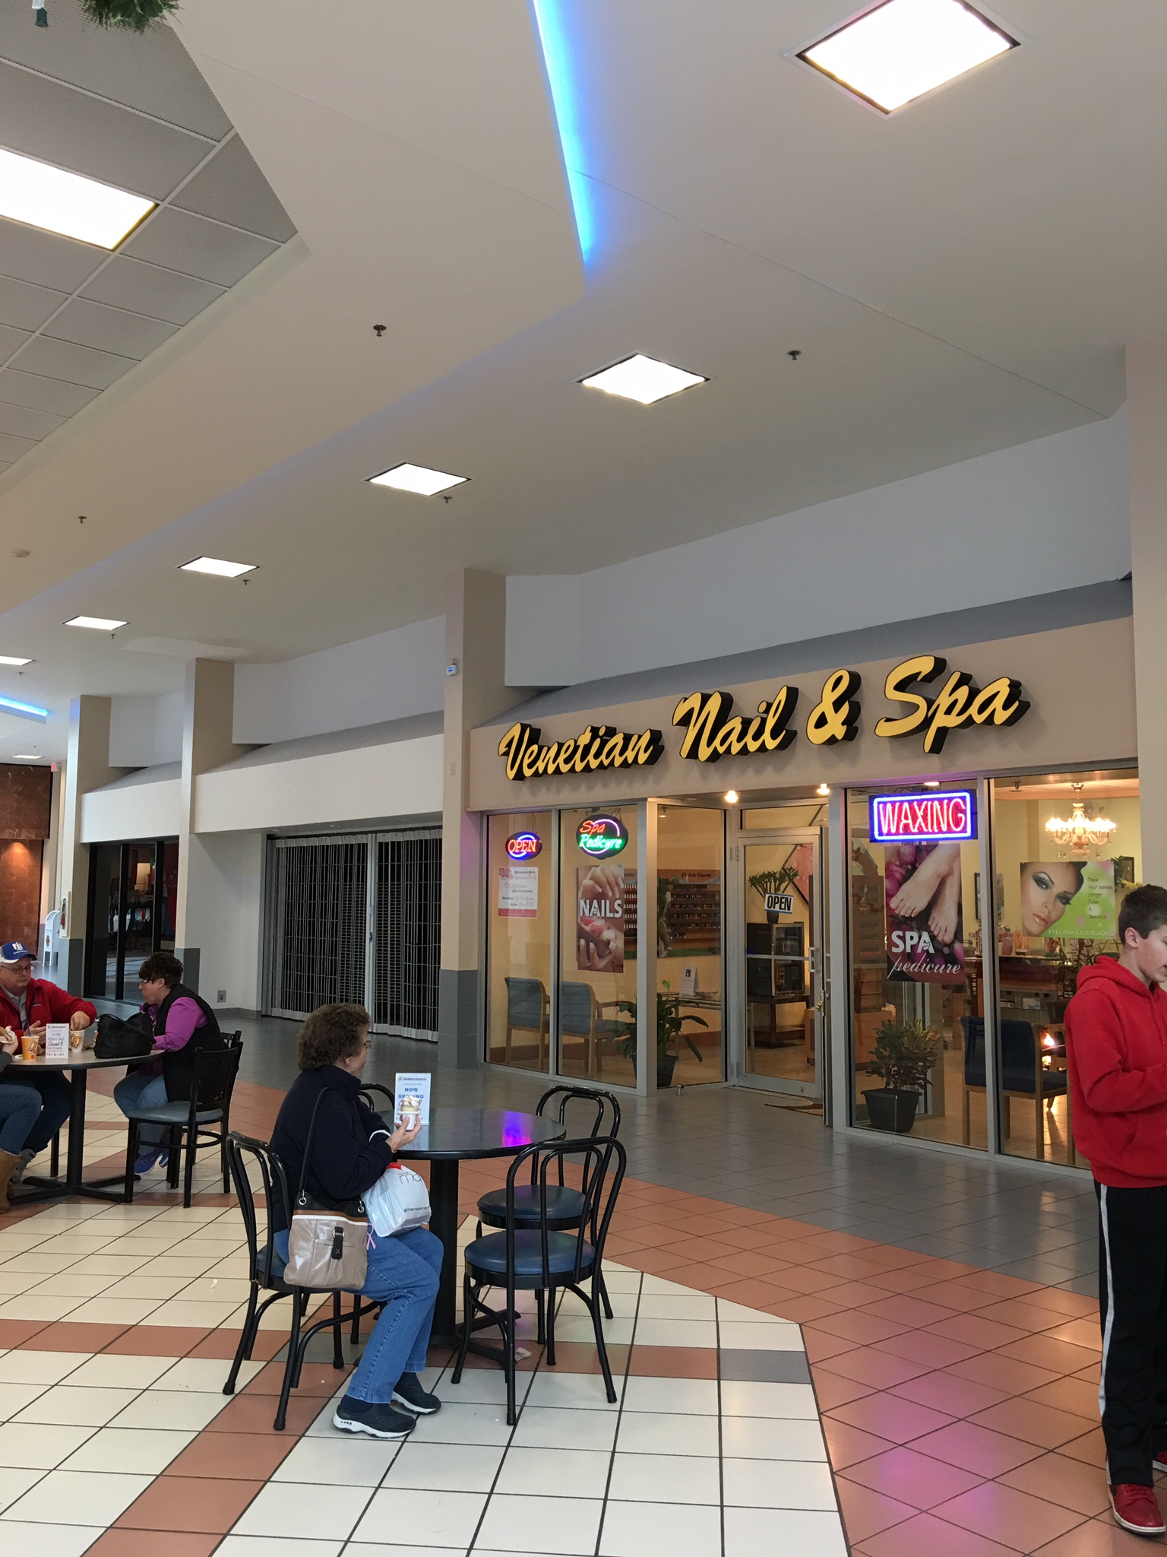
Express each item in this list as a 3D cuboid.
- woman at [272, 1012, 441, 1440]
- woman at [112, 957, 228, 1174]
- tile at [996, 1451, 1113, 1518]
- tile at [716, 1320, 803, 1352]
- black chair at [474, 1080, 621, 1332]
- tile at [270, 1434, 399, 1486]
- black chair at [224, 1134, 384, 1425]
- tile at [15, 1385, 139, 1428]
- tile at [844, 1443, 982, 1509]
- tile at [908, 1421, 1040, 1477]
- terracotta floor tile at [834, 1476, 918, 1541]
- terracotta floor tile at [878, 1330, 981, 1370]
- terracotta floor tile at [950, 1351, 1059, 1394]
[{"bbox_3d":[-0.712,1.333,4.088,0.580,1.240,0.480,1,-6,-5],"label":"woman"},{"bbox_3d":[-2.374,1.654,7.543,0.670,1.270,0.500,4,-6,-29],"label":"woman"},{"bbox_3d":[1.341,1.948,3.590,0.298,0.012,0.298,5,-7,-39],"label":"tile"},{"bbox_3d":[0.650,2.054,4.781,0.301,0.012,0.297,0,-5,5],"label":"tile"},{"bbox_3d":[-0.150,1.633,4.984,0.440,0.850,0.490,-4,-7,41],"label":"black chair"},{"bbox_3d":[-0.684,1.921,3.656,0.300,0.015,0.300,0,-6,5],"label":"tile"},{"bbox_3d":[-0.876,1.575,4.256,0.470,0.850,0.420,5,-7,-38],"label":"black chair"},{"bbox_3d":[-1.599,1.989,4.126,0.305,0.010,0.302,0,-5,5],"label":"tile"},{"bbox_3d":[0.926,1.967,3.666,0.302,0.010,0.302,5,-7,-39],"label":"tile"},{"bbox_3d":[1.161,1.986,3.857,0.302,0.010,0.302,5,-7,-39],"label":"tile"},{"bbox_3d":[0.778,1.909,3.393,0.205,0.015,0.410,0,-6,6],"label":"terracotta floor tile"},{"bbox_3d":[1.232,2.047,4.669,0.299,0.010,0.299,5,-7,-39],"label":"terracotta floor tile"},{"bbox_3d":[1.425,2.025,4.433,0.299,0.010,0.299,5,-7,-39],"label":"terracotta floor tile"}]

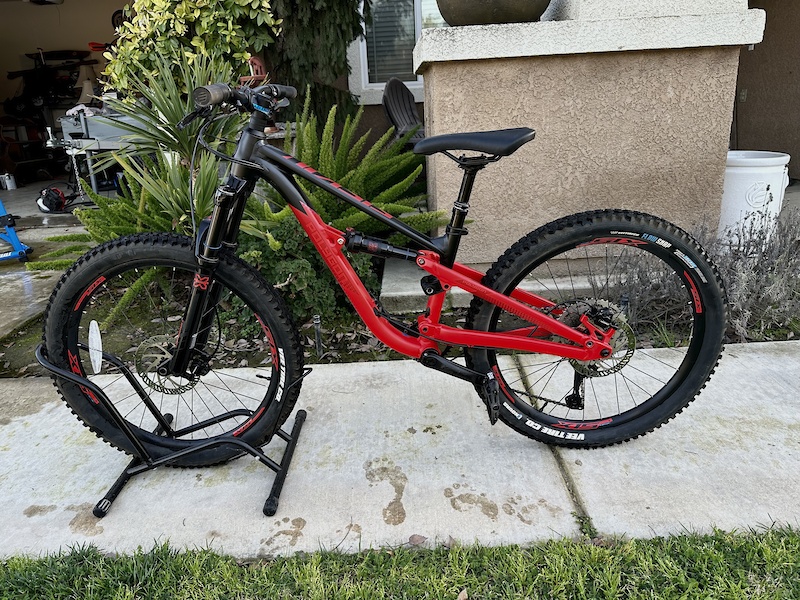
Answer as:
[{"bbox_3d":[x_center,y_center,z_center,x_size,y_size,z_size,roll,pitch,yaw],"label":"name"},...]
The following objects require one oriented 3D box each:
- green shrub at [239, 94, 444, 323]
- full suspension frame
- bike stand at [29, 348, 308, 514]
[{"bbox_3d":[-0.282,-0.460,2.684,0.960,0.970,0.850,-3,17,1],"label":"green shrub"},{"bbox_3d":[-0.025,-0.133,1.292,1.070,0.620,0.180,-3,17,0],"label":"full suspension frame"},{"bbox_3d":[-0.586,0.272,1.435,0.600,0.355,0.490,-3,17,1],"label":"bike stand"}]

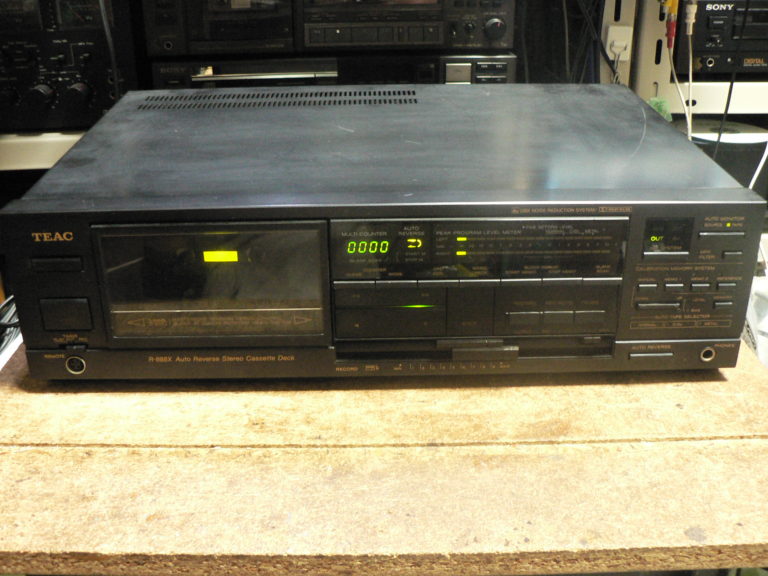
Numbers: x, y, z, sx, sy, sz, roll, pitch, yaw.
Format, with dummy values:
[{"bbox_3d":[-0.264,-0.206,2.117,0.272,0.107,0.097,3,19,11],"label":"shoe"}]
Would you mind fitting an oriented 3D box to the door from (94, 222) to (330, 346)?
[{"bbox_3d":[-0.098,-0.002,0.471,0.134,0.081,0.015,-1,26,-1],"label":"door"}]

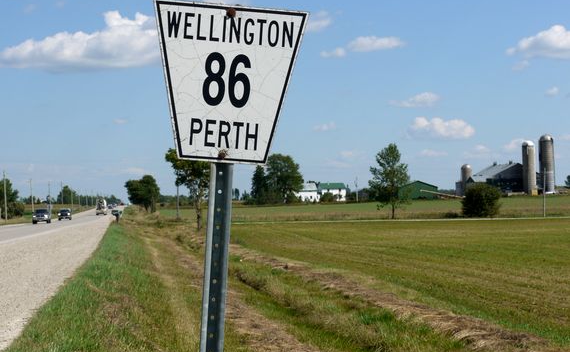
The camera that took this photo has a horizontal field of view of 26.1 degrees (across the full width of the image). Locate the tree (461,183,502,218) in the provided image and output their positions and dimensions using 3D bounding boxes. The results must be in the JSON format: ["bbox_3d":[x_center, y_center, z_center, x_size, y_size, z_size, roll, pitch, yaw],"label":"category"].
[{"bbox_3d":[24.450,3.050,153.000,4.700,4.450,4.700,-1,-1,-7],"label":"tree"}]

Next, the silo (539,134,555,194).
[{"bbox_3d":[101.100,-4.440,475.000,5.800,23.200,5.800,-1,-1,-7],"label":"silo"}]

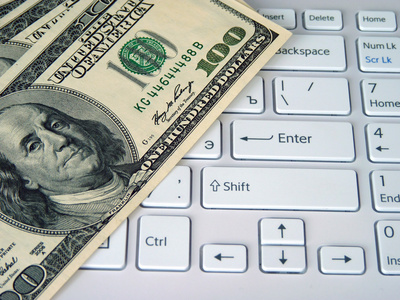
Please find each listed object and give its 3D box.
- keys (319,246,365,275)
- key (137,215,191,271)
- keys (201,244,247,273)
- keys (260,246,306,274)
[{"bbox_3d":[0.043,0.033,0.316,0.013,0.003,0.008,1,57,-2],"label":"keys"},{"bbox_3d":[-0.011,0.028,0.317,0.015,0.003,0.017,1,57,-2],"label":"key"},{"bbox_3d":[0.007,0.033,0.315,0.013,0.003,0.008,1,57,-2],"label":"keys"},{"bbox_3d":[0.025,0.033,0.316,0.014,0.003,0.008,1,57,-2],"label":"keys"}]

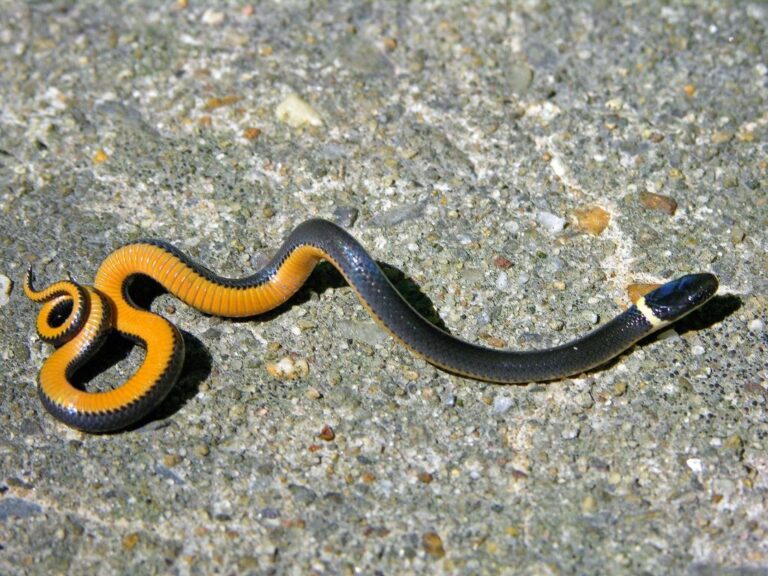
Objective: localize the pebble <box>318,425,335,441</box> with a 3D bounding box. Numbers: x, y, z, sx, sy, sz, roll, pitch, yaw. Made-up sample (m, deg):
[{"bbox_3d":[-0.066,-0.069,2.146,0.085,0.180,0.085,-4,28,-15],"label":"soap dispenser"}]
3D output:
[{"bbox_3d":[-0.011,0.028,0.776,0.003,0.001,0.003,0,50,0],"label":"pebble"}]

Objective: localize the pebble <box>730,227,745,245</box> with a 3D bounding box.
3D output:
[{"bbox_3d":[0.072,-0.011,0.809,0.003,0.002,0.004,0,50,0],"label":"pebble"}]

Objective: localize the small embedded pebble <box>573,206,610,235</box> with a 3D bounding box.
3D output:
[{"bbox_3d":[0.042,-0.014,0.812,0.007,0.003,0.006,0,50,0],"label":"small embedded pebble"}]

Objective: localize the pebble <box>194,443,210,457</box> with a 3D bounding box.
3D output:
[{"bbox_3d":[-0.035,0.031,0.774,0.003,0.001,0.003,0,50,0],"label":"pebble"}]

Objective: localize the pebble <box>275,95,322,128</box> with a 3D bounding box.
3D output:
[{"bbox_3d":[-0.018,-0.037,0.831,0.009,0.004,0.007,0,50,0],"label":"pebble"}]

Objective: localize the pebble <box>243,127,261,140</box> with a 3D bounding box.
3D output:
[{"bbox_3d":[-0.027,-0.032,0.827,0.004,0.002,0.003,0,50,0],"label":"pebble"}]

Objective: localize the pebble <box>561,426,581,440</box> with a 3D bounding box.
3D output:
[{"bbox_3d":[0.036,0.028,0.776,0.004,0.002,0.003,0,50,0],"label":"pebble"}]

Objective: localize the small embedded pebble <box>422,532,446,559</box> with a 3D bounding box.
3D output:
[{"bbox_3d":[0.010,0.049,0.759,0.004,0.002,0.005,0,50,0],"label":"small embedded pebble"}]

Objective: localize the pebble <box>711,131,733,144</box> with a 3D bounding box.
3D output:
[{"bbox_3d":[0.070,-0.031,0.826,0.004,0.002,0.003,0,50,0],"label":"pebble"}]

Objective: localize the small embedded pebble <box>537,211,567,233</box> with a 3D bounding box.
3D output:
[{"bbox_3d":[0.034,-0.013,0.811,0.006,0.003,0.005,0,50,0],"label":"small embedded pebble"}]

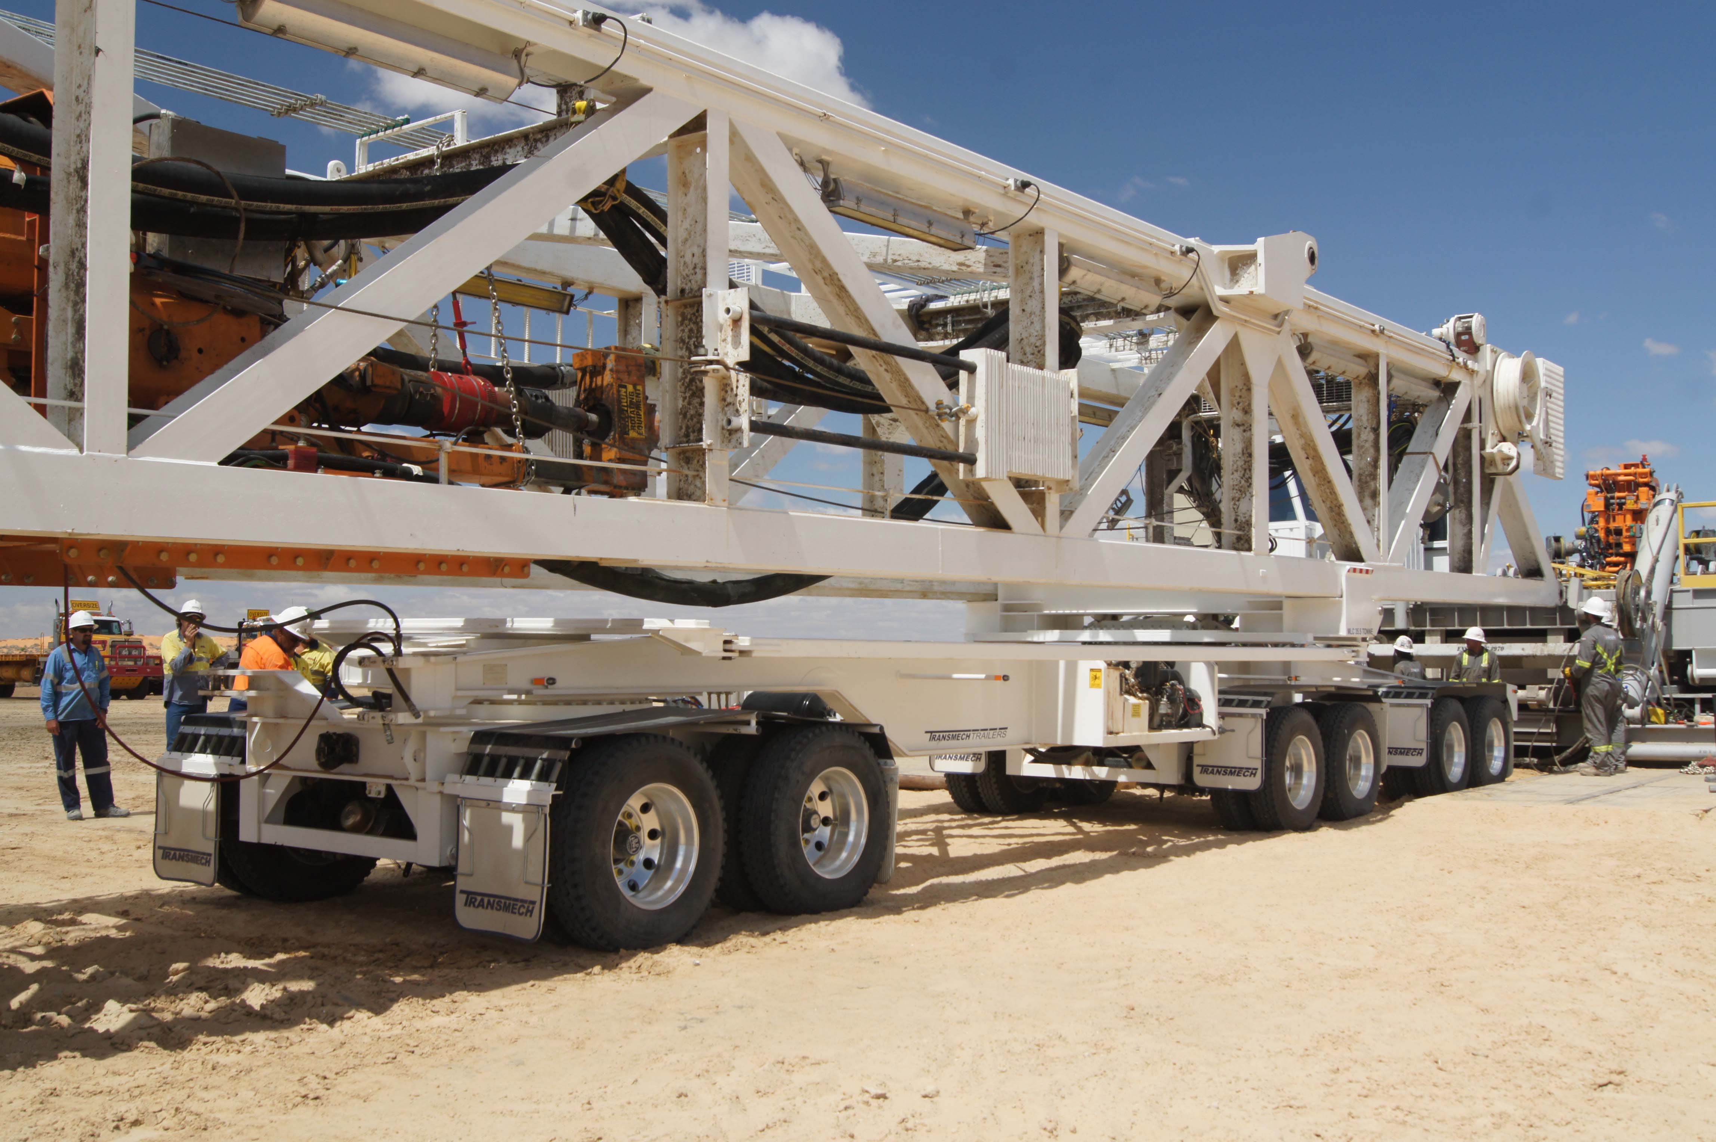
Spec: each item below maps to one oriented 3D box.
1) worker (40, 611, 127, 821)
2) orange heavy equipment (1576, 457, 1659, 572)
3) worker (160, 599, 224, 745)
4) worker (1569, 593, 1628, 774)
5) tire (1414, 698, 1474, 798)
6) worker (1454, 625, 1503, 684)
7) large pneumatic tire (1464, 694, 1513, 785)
[{"bbox_3d":[-6.541,1.229,14.462,0.600,1.780,0.420,2,-3,-40],"label":"worker"},{"bbox_3d":[11.082,-0.791,25.000,1.080,1.750,1.100,-2,-3,38],"label":"orange heavy equipment"},{"bbox_3d":[-6.127,1.180,15.761,0.620,1.830,0.420,2,-3,-37],"label":"worker"},{"bbox_3d":[7.761,1.198,17.961,0.540,1.850,0.500,1,-3,-25],"label":"worker"},{"bbox_3d":[5.734,1.764,16.803,0.280,1.010,1.010,-2,-3,38],"label":"tire"},{"bbox_3d":[7.360,1.529,20.363,0.600,1.720,0.380,-1,-3,20],"label":"worker"},{"bbox_3d":[6.490,1.808,17.773,0.280,1.010,1.010,-2,-3,38],"label":"large pneumatic tire"}]

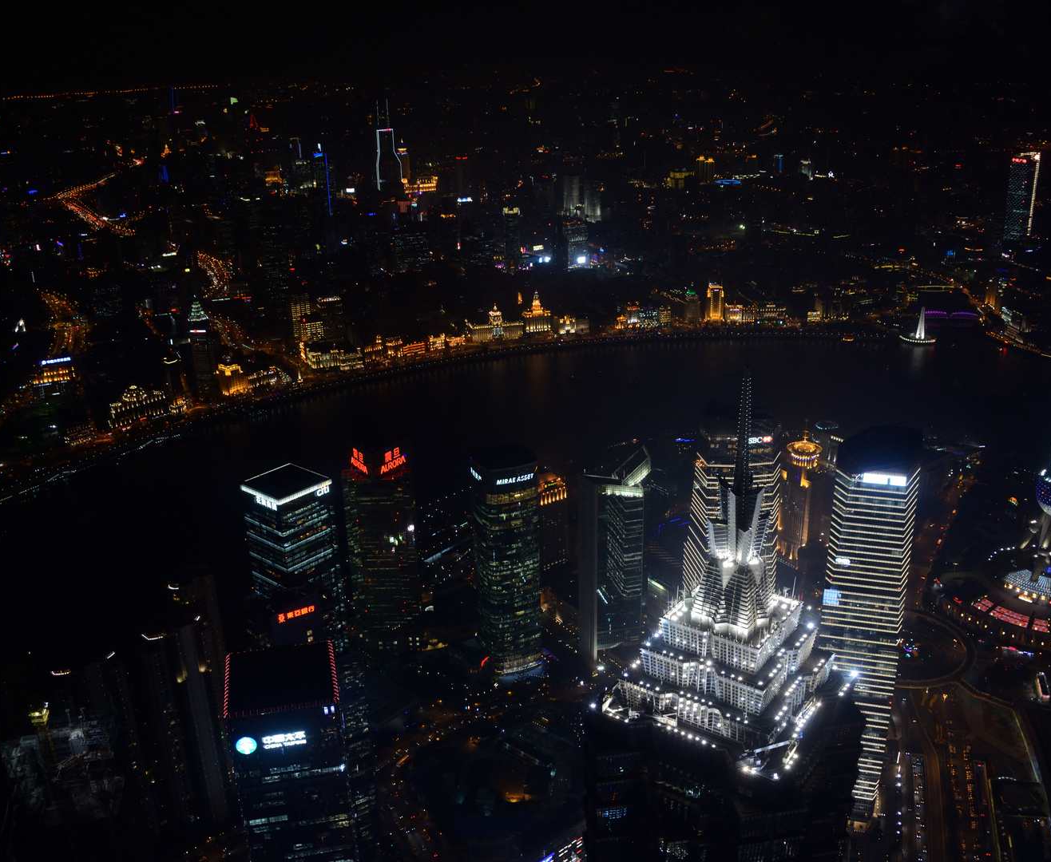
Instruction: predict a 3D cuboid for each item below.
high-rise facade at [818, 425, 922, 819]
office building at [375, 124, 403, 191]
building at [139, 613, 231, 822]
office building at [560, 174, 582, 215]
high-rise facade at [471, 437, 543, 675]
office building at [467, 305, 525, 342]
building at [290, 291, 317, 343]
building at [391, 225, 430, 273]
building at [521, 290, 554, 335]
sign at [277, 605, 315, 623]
[{"bbox_3d":[202.920,126.670,616.120,48.000,260.000,50.000,6,22,18],"label":"high-rise facade"},{"bbox_3d":[-420.977,-825.192,3100.032,70.000,212.000,50.000,-3,21,-4],"label":"office building"},{"bbox_3d":[-215.063,190.683,646.200,34.000,150.000,25.000,-6,21,-10],"label":"building"},{"bbox_3d":[128.310,-640.650,2804.300,48.000,136.000,42.000,-7,22,-14],"label":"office building"},{"bbox_3d":[-13.075,104.453,810.856,48.000,181.000,49.000,-10,22,-19],"label":"high-rise facade"},{"bbox_3d":[-55.400,-194.710,1771.290,90.000,54.000,62.000,-6,22,-12],"label":"office building"},{"bbox_3d":[-384.210,-194.750,1739.060,40.000,95.000,30.000,-8,22,-15],"label":"building"},{"bbox_3d":[-257.240,-410.850,2278.290,76.000,105.000,32.000,-10,22,-20],"label":"building"},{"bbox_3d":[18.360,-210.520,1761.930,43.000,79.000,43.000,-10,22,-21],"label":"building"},{"bbox_3d":[-127.980,102.110,560.180,22.000,5.500,0.800,-13,24,-26],"label":"sign"}]

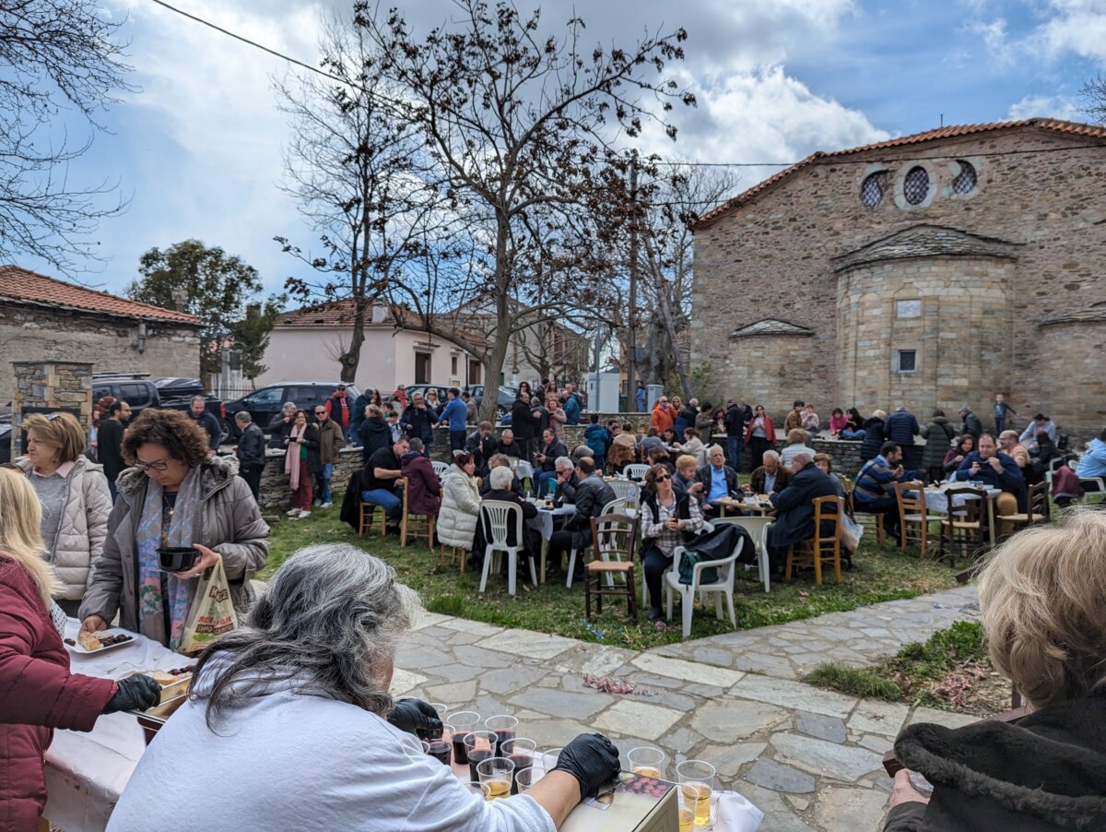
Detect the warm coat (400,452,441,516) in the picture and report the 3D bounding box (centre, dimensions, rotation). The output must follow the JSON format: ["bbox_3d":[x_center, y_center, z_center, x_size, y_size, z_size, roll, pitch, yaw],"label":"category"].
[{"bbox_3d":[-1.716,0.870,10.000,0.530,0.820,0.460,2,3,30],"label":"warm coat"}]

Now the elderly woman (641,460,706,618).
[{"bbox_3d":[1.040,1.060,6.700,0.530,1.280,0.730,0,1,-14],"label":"elderly woman"}]

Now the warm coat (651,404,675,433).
[{"bbox_3d":[2.300,0.100,16.000,0.560,0.740,0.380,0,1,-22],"label":"warm coat"}]

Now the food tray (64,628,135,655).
[{"bbox_3d":[-1.572,0.782,2.656,0.190,0.025,0.195,1,2,28],"label":"food tray"}]

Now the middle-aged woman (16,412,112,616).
[{"bbox_3d":[-2.290,0.790,3.500,0.480,1.600,0.340,1,1,6],"label":"middle-aged woman"}]

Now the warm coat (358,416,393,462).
[{"bbox_3d":[-3.003,0.413,13.000,0.570,0.800,0.400,0,2,-14],"label":"warm coat"}]

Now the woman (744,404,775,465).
[{"bbox_3d":[4.591,0.604,17.128,0.620,1.650,0.380,1,2,13],"label":"woman"}]

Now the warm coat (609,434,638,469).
[{"bbox_3d":[1.459,0.720,16.000,0.580,0.720,0.450,1,2,9],"label":"warm coat"}]

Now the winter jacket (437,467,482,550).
[{"bbox_3d":[-1.020,0.985,8.350,0.480,0.910,0.480,0,1,-26],"label":"winter jacket"}]

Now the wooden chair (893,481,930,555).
[{"bbox_3d":[4.448,1.236,9.374,0.440,0.880,0.420,0,2,-26],"label":"wooden chair"}]

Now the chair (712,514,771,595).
[{"bbox_3d":[1.935,1.364,7.841,0.580,0.780,0.560,1,1,3],"label":"chair"}]

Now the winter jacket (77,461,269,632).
[{"bbox_3d":[-1.280,0.530,2.680,0.610,0.800,0.450,0,1,-10],"label":"winter jacket"}]

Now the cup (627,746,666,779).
[{"bbox_3d":[0.193,0.755,1.601,0.077,0.093,0.077,1,2,0],"label":"cup"}]

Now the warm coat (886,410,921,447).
[{"bbox_3d":[6.944,0.236,15.315,0.660,0.730,0.420,1,2,22],"label":"warm coat"}]

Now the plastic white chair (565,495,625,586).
[{"bbox_3d":[0.418,1.261,7.764,0.530,0.870,0.470,1,2,18],"label":"plastic white chair"}]

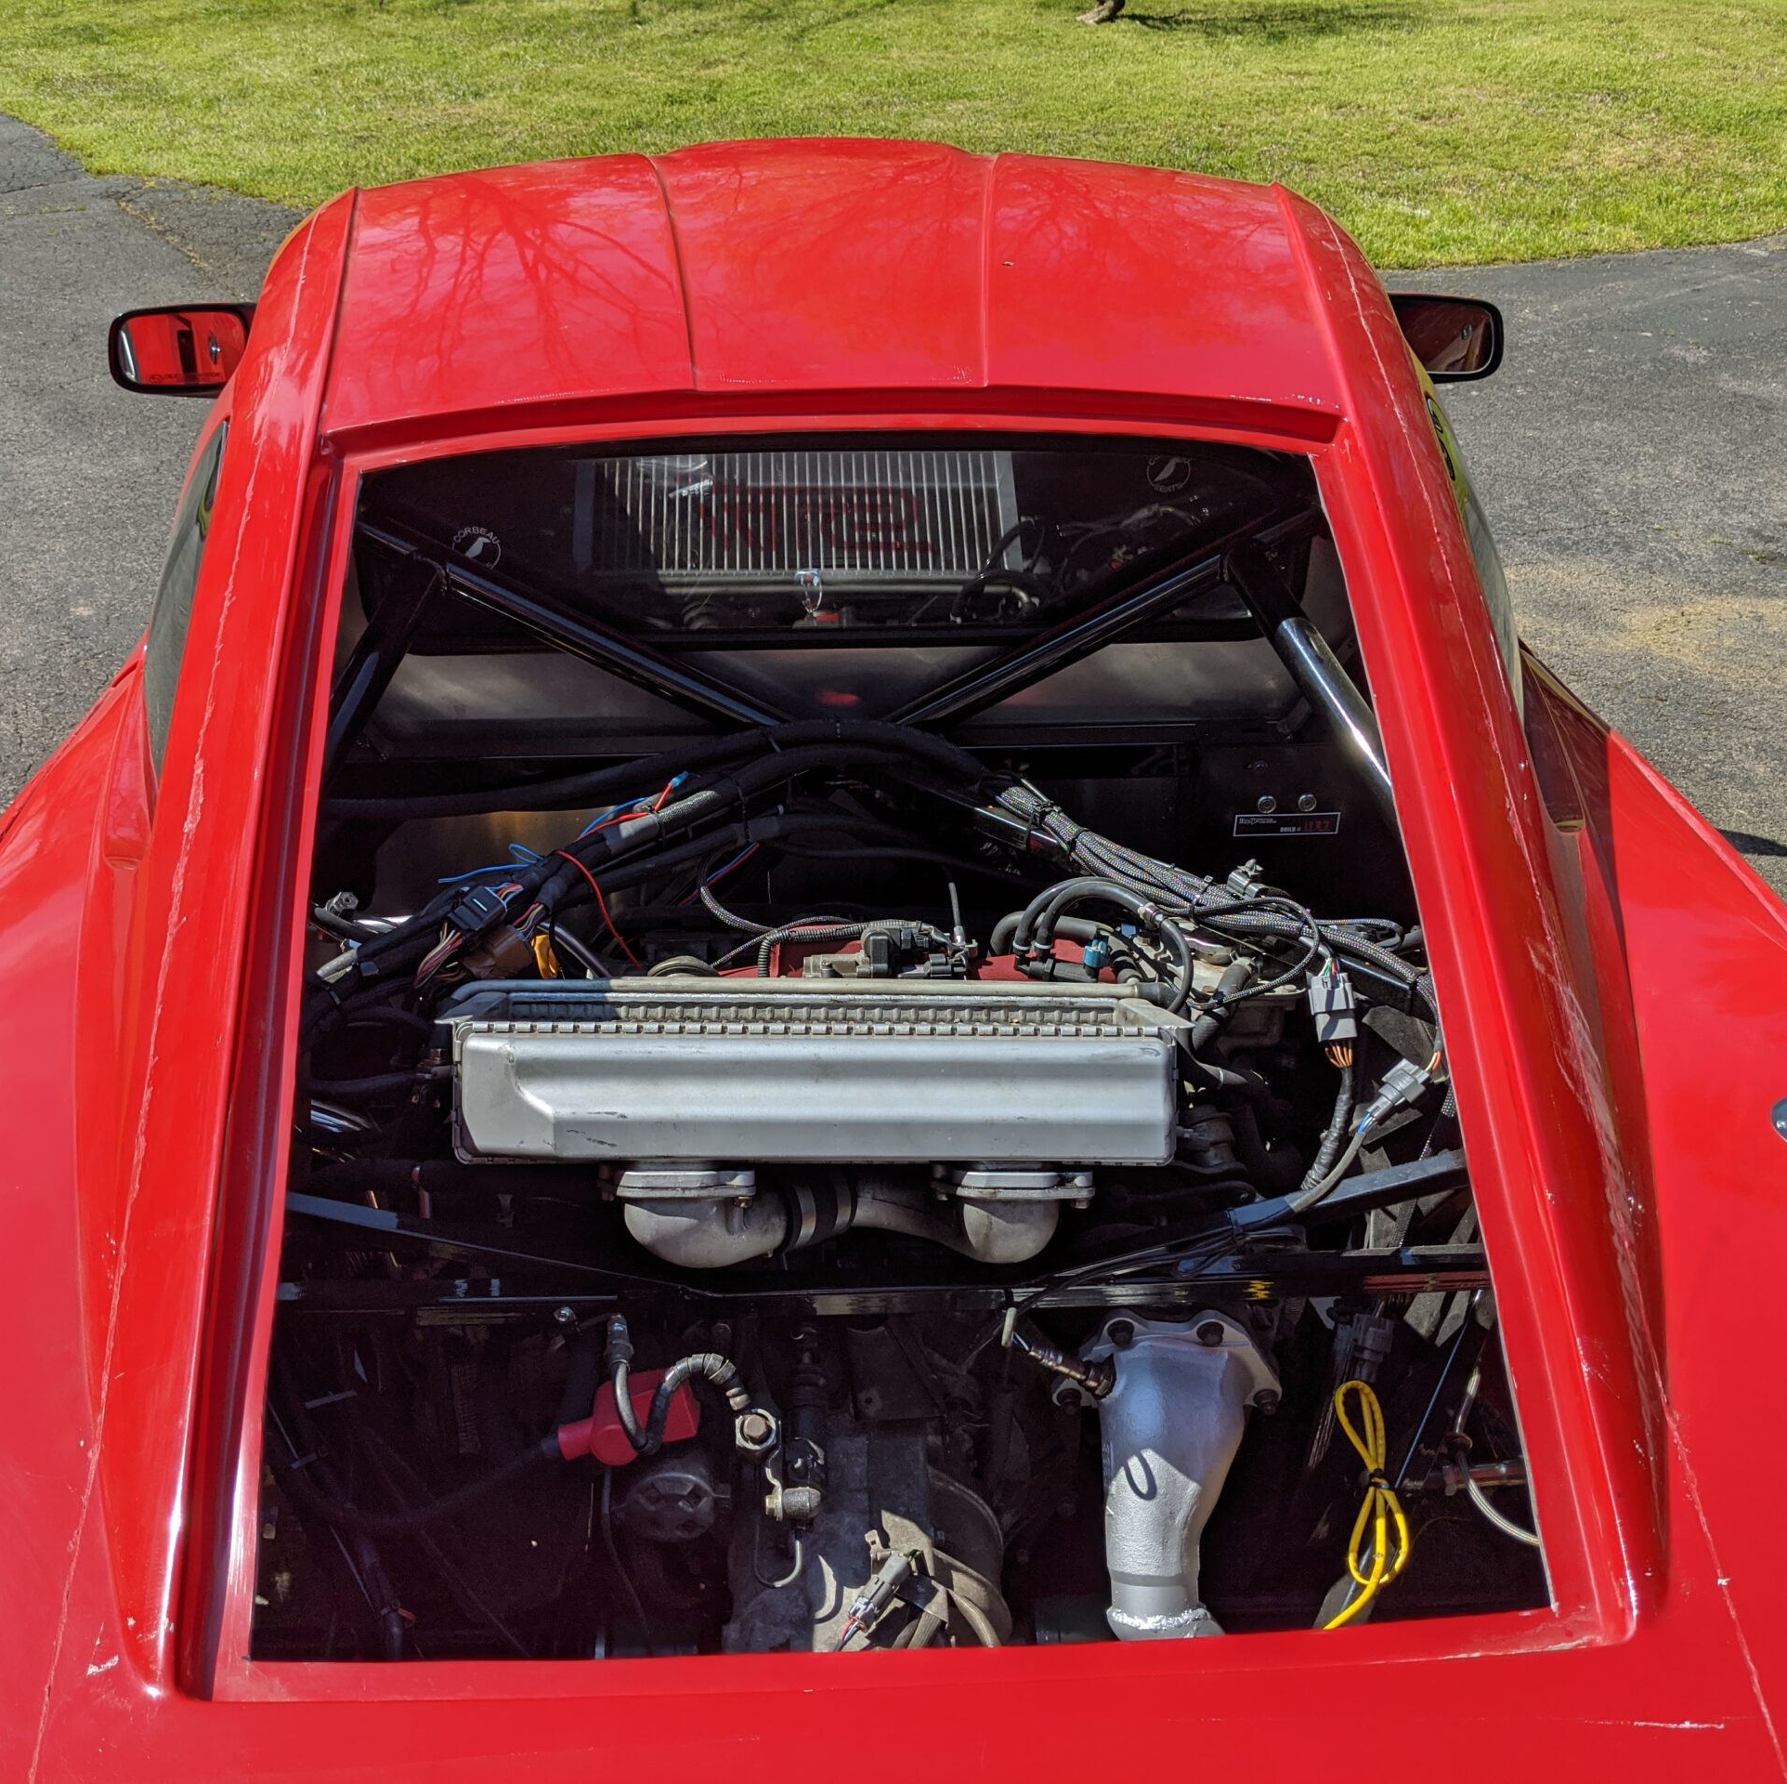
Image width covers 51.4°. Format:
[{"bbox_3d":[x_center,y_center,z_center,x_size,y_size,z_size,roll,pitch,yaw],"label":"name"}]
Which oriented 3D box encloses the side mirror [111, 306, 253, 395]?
[{"bbox_3d":[-0.879,-0.693,2.335,0.200,0.108,0.100,-2,32,-3],"label":"side mirror"}]

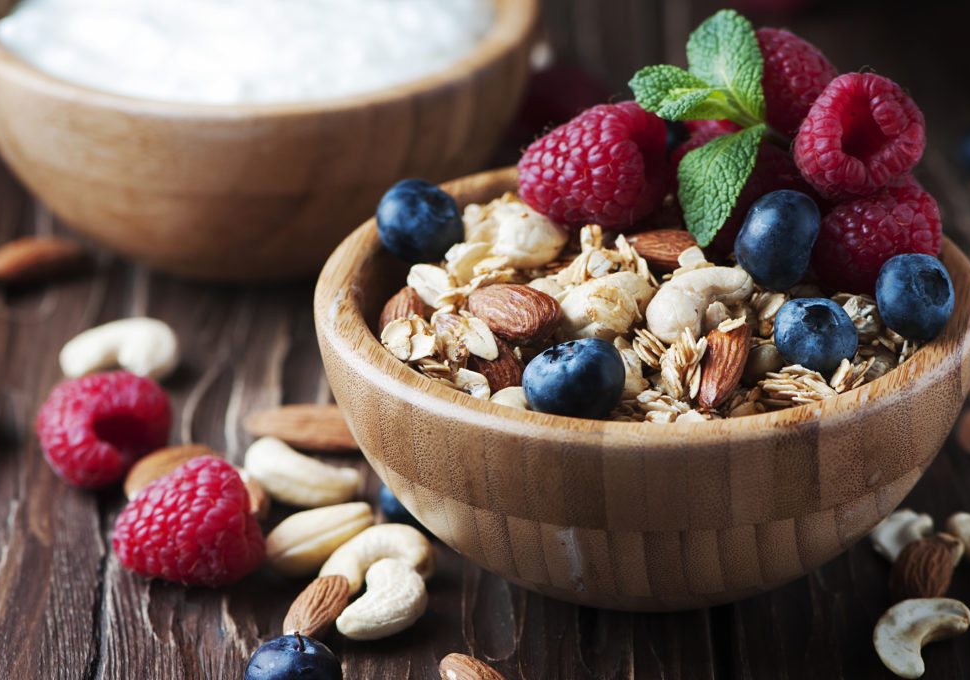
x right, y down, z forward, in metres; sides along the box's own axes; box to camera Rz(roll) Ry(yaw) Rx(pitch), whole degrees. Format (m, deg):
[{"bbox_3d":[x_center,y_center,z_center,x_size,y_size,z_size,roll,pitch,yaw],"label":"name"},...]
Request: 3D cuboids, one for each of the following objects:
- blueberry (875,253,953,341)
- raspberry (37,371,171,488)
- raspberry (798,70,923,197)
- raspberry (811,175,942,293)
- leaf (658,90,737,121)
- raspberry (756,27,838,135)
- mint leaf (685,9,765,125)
[{"bbox_3d":[0.076,-0.008,0.790,0.014,0.015,0.015,0,26,0],"label":"blueberry"},{"bbox_3d":[-0.071,0.017,0.830,0.022,0.022,0.022,-20,32,-35],"label":"raspberry"},{"bbox_3d":[0.067,-0.036,0.799,0.023,0.023,0.021,0,0,-1],"label":"raspberry"},{"bbox_3d":[0.070,-0.019,0.802,0.024,0.021,0.021,26,33,23],"label":"raspberry"},{"bbox_3d":[0.038,-0.042,0.799,0.015,0.005,0.008,3,29,-28],"label":"leaf"},{"bbox_3d":[0.053,-0.046,0.808,0.022,0.022,0.022,0,26,0],"label":"raspberry"},{"bbox_3d":[0.043,-0.050,0.808,0.014,0.004,0.022,-22,62,10],"label":"mint leaf"}]

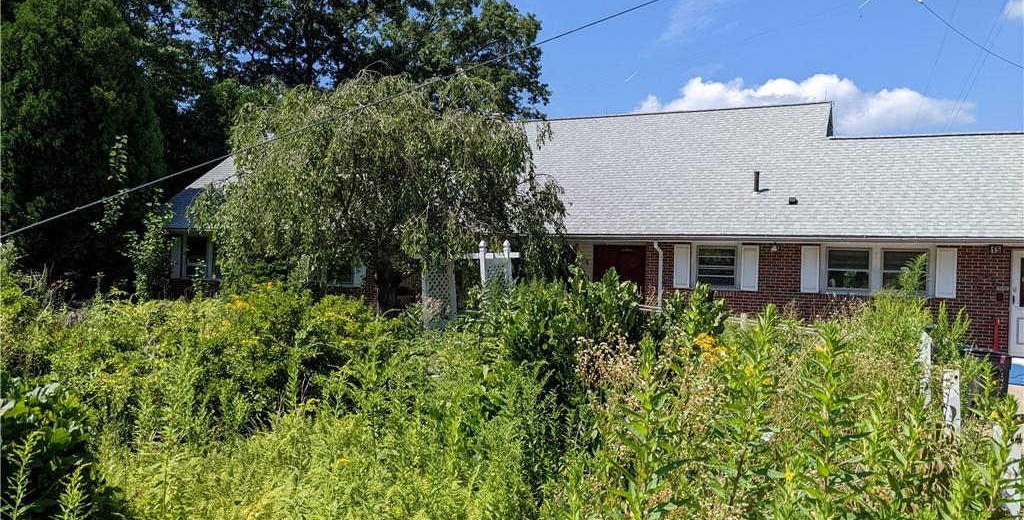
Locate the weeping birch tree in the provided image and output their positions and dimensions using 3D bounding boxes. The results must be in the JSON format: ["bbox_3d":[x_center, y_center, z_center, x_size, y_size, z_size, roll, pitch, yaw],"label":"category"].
[{"bbox_3d":[-2.206,-0.559,13.430,6.000,5.000,5.400,0,3,0],"label":"weeping birch tree"}]

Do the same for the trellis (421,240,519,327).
[{"bbox_3d":[-0.682,0.818,12.157,1.600,2.200,0.680,2,4,40],"label":"trellis"}]

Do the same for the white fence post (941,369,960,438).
[{"bbox_3d":[2.875,1.235,5.270,0.095,1.050,0.095,1,3,25],"label":"white fence post"}]

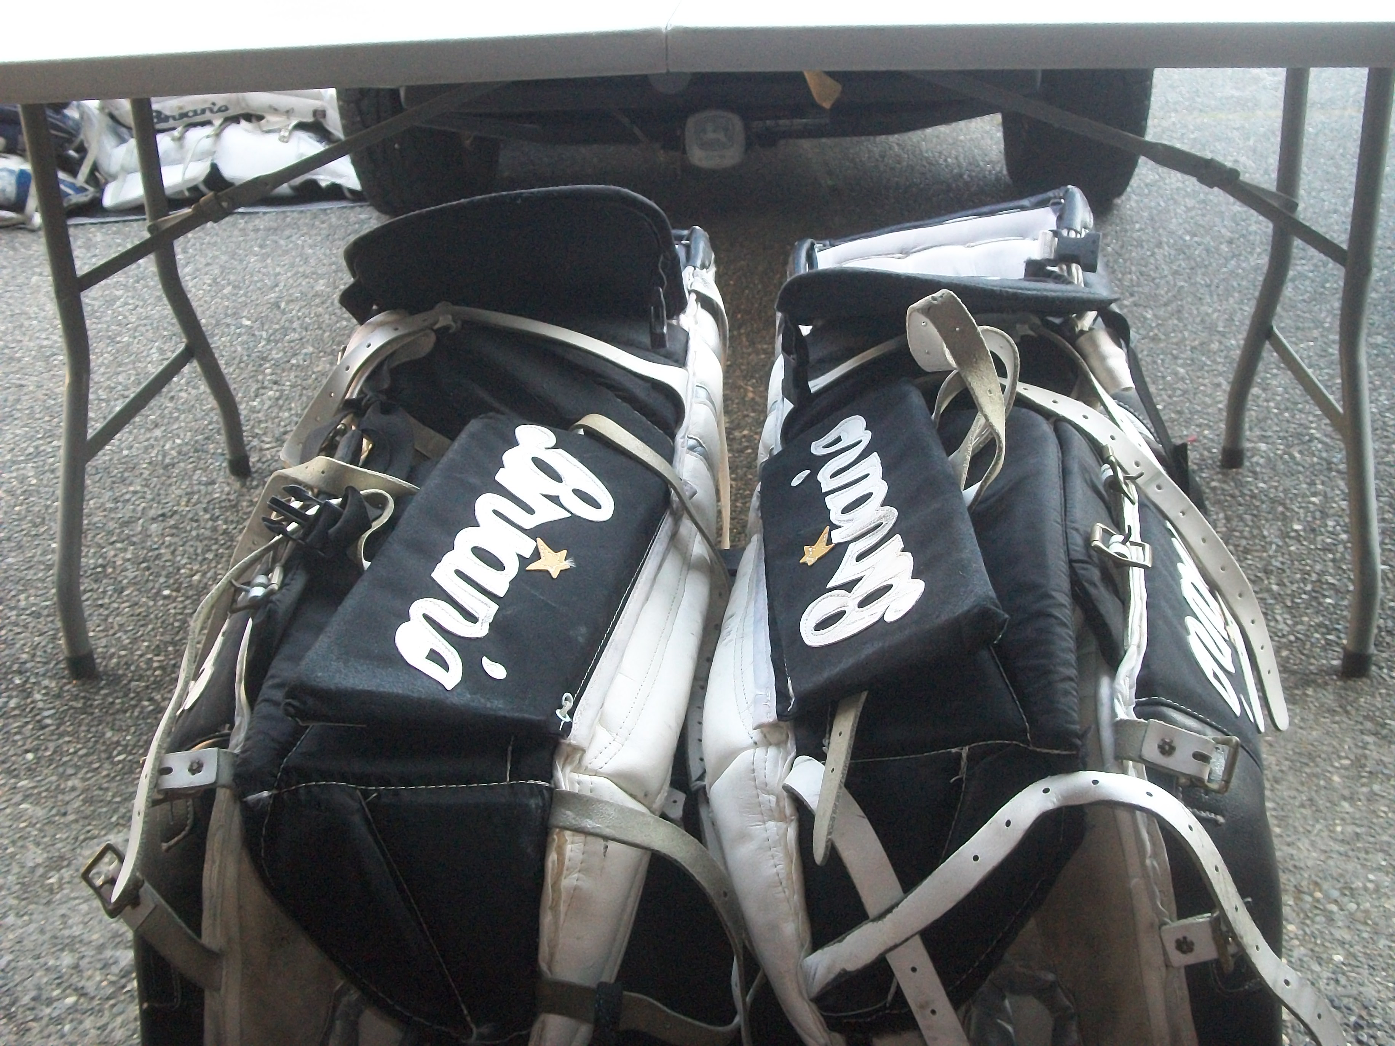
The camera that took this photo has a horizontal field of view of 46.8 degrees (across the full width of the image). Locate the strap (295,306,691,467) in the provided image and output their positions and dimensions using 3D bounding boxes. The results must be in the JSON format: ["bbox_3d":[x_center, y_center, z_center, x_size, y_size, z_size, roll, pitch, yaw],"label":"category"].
[{"bbox_3d":[-0.158,-0.105,1.220,0.305,0.075,0.115,0,44,0],"label":"strap"}]

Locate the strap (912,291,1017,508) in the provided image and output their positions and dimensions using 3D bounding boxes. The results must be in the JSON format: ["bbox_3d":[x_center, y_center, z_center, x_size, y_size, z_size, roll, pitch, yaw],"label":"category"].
[{"bbox_3d":[0.182,-0.084,1.100,0.073,0.150,0.085,0,10,0],"label":"strap"}]

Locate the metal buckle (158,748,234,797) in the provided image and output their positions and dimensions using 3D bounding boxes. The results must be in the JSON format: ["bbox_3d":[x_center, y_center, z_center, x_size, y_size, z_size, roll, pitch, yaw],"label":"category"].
[{"bbox_3d":[-0.300,0.148,0.955,0.060,0.013,0.030,-12,43,19],"label":"metal buckle"}]

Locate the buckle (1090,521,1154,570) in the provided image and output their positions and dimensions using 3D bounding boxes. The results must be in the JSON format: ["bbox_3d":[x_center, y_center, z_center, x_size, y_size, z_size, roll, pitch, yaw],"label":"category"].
[{"bbox_3d":[0.284,0.015,1.080,0.042,0.012,0.030,22,33,-20],"label":"buckle"}]

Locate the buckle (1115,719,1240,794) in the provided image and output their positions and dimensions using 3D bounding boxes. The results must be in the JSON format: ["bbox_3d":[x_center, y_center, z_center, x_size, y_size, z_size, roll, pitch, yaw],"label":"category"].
[{"bbox_3d":[0.285,0.138,0.955,0.076,0.015,0.035,18,41,-16],"label":"buckle"}]

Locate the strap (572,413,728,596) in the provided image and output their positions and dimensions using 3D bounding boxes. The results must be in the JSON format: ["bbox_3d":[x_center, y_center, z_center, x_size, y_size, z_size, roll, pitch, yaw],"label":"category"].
[{"bbox_3d":[-0.031,-0.012,1.110,0.125,0.090,0.035,20,47,19],"label":"strap"}]

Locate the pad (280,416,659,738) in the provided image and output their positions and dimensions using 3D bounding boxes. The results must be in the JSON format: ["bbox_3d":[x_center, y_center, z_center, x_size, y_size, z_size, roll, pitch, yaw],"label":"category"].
[{"bbox_3d":[-0.133,0.032,1.045,0.160,0.045,0.250,10,39,10],"label":"pad"}]

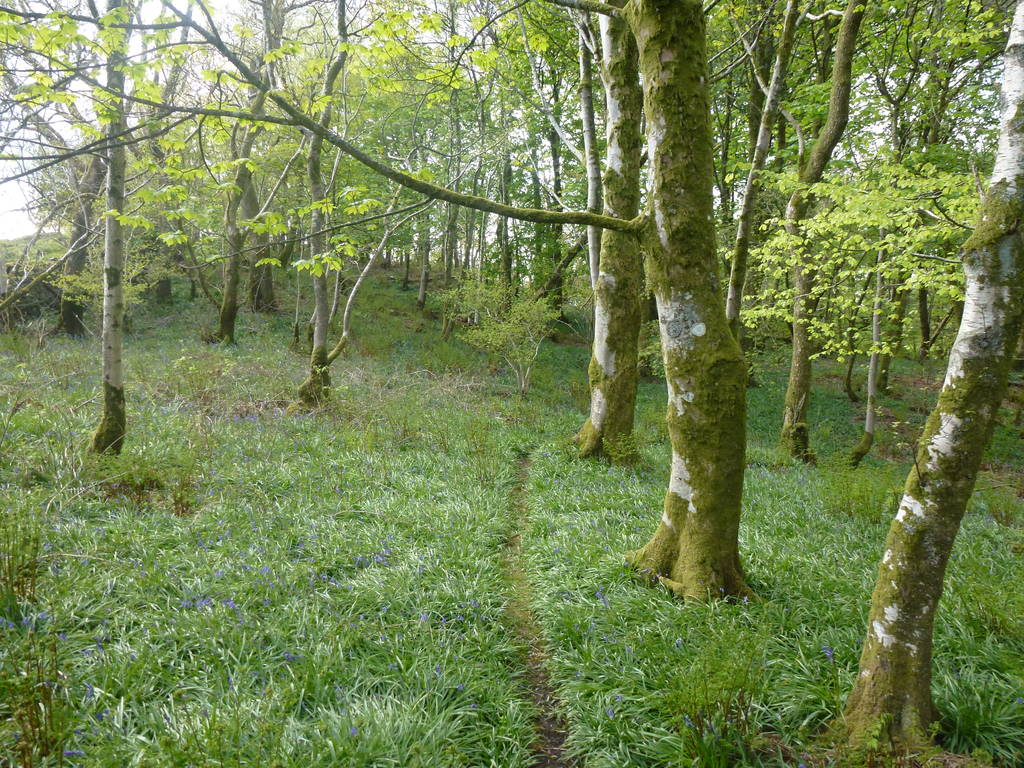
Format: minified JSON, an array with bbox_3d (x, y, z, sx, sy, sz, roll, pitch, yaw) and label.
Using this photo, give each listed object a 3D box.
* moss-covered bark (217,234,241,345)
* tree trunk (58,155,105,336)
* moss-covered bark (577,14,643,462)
[{"bbox_3d":[-7.162,-2.421,18.000,0.644,2.831,0.550,0,3,0],"label":"moss-covered bark"},{"bbox_3d":[-11.520,-3.680,19.000,1.201,4.795,0.850,0,3,0],"label":"tree trunk"},{"bbox_3d":[1.181,-1.787,8.600,0.777,5.381,0.720,0,3,0],"label":"moss-covered bark"}]

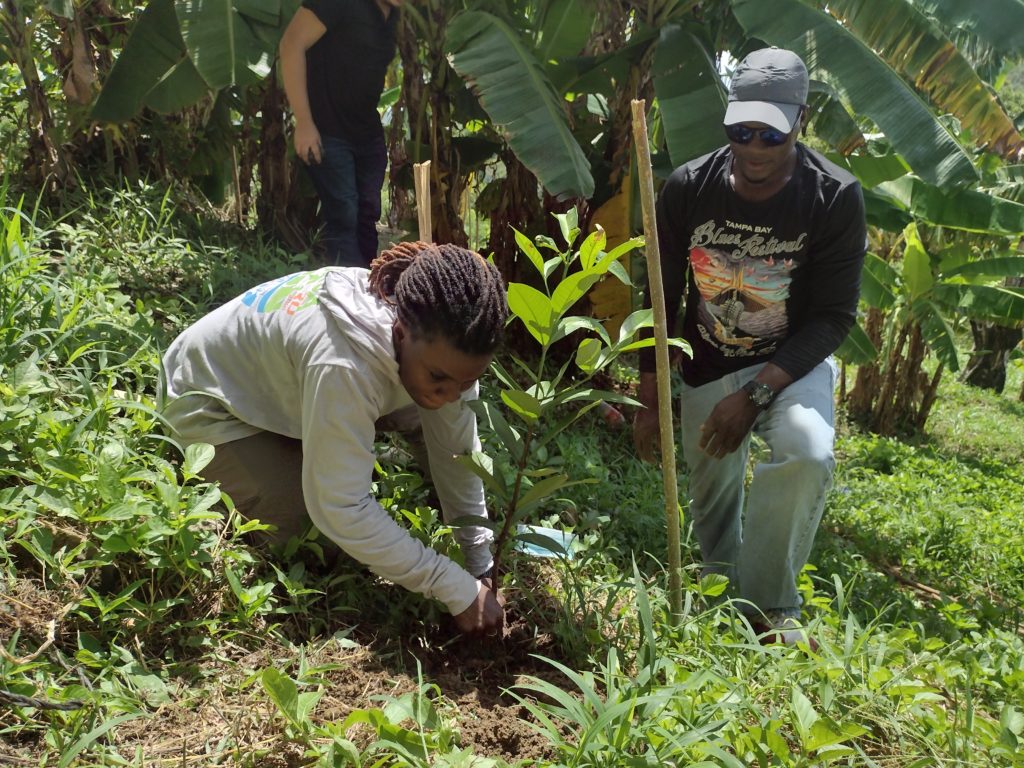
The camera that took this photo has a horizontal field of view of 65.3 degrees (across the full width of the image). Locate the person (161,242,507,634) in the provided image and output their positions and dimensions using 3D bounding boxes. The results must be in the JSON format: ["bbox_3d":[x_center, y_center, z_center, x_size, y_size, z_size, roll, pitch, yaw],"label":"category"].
[{"bbox_3d":[-0.363,0.088,1.580,0.780,0.700,0.480,5,11,28],"label":"person"}]

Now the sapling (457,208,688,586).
[{"bbox_3d":[0.115,0.031,1.520,0.410,0.710,0.380,0,10,0],"label":"sapling"}]

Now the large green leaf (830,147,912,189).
[{"bbox_3d":[1.518,-0.917,3.400,0.420,0.200,0.300,0,10,0],"label":"large green leaf"}]

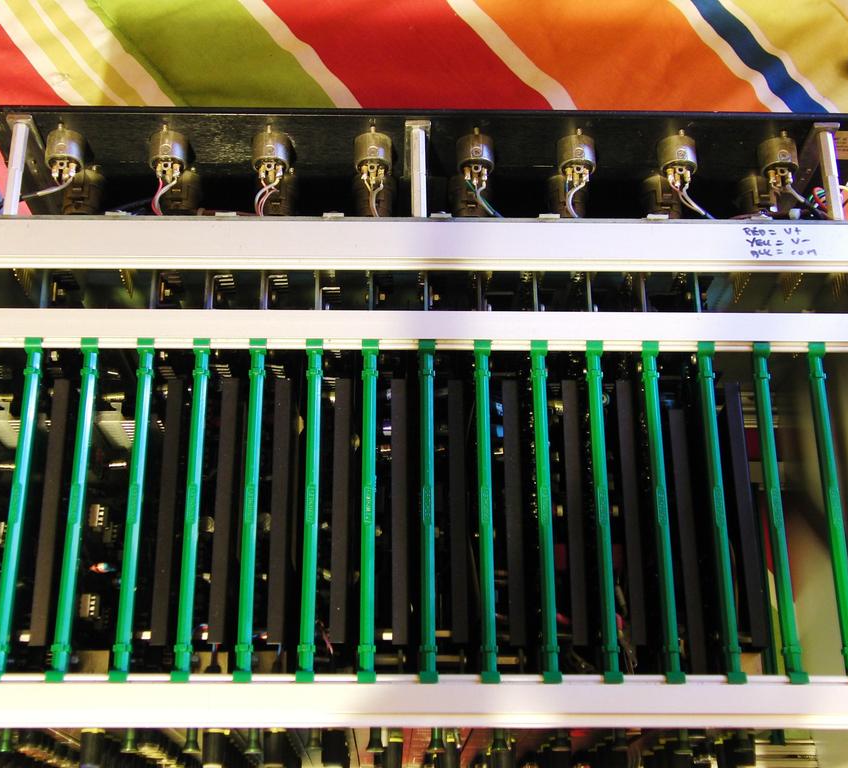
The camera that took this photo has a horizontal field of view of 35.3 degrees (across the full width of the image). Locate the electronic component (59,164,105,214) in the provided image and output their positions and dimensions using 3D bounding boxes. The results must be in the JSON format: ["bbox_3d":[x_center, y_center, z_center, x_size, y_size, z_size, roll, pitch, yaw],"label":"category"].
[{"bbox_3d":[-0.193,-0.105,0.754,0.024,0.024,0.032,0,67,-2],"label":"electronic component"}]

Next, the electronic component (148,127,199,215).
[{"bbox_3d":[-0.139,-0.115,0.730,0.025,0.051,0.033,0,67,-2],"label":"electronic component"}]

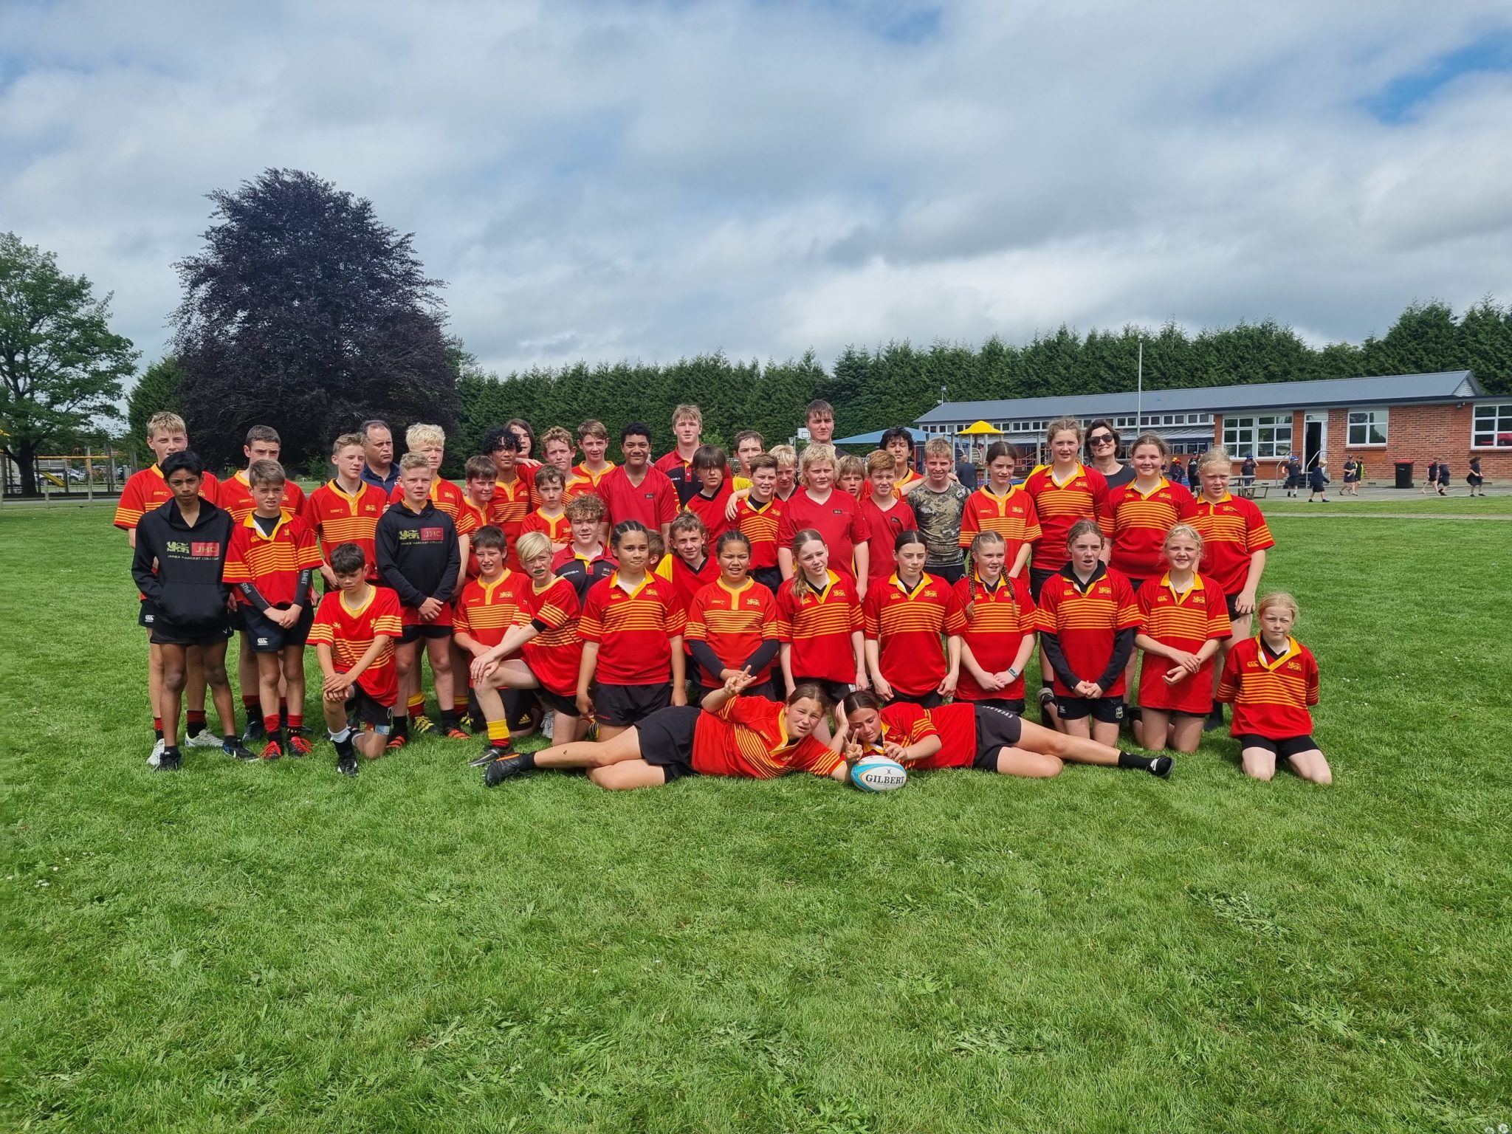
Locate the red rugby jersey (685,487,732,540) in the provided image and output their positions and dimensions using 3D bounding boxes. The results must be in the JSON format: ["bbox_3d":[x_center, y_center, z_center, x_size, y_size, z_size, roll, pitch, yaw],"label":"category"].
[{"bbox_3d":[-0.261,-0.166,6.700,0.460,0.620,0.260,-1,6,-3],"label":"red rugby jersey"}]

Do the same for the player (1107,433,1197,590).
[{"bbox_3d":[2.184,0.069,6.229,0.500,1.597,0.290,2,6,19],"label":"player"}]

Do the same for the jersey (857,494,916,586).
[{"bbox_3d":[0.752,-0.110,6.600,0.460,0.620,0.260,0,6,6],"label":"jersey"}]

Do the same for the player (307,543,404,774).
[{"bbox_3d":[-2.022,0.411,5.721,0.470,1.073,0.720,-2,6,-18],"label":"player"}]

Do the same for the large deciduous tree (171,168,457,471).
[{"bbox_3d":[-29.463,-16.194,76.765,19.600,21.000,19.600,-3,6,-20],"label":"large deciduous tree"}]

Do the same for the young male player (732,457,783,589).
[{"bbox_3d":[0.036,0.076,6.960,0.440,1.540,0.330,-1,6,-4],"label":"young male player"}]

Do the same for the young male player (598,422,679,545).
[{"bbox_3d":[-0.730,-0.028,7.080,0.520,1.740,0.350,-1,6,-6],"label":"young male player"}]

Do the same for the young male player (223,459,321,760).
[{"bbox_3d":[-2.460,0.199,5.774,0.500,1.490,0.320,-3,6,-21],"label":"young male player"}]

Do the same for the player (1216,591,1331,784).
[{"bbox_3d":[2.551,0.540,5.580,0.530,0.855,0.550,1,6,14],"label":"player"}]

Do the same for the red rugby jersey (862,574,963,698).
[{"bbox_3d":[0.831,0.374,6.030,0.520,0.670,0.270,0,6,6],"label":"red rugby jersey"}]

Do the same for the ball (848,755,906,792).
[{"bbox_3d":[0.562,0.927,5.235,0.270,0.175,0.185,-2,6,-12],"label":"ball"}]

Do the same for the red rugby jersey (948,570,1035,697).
[{"bbox_3d":[1.334,0.385,6.338,0.500,0.730,0.300,0,6,4],"label":"red rugby jersey"}]

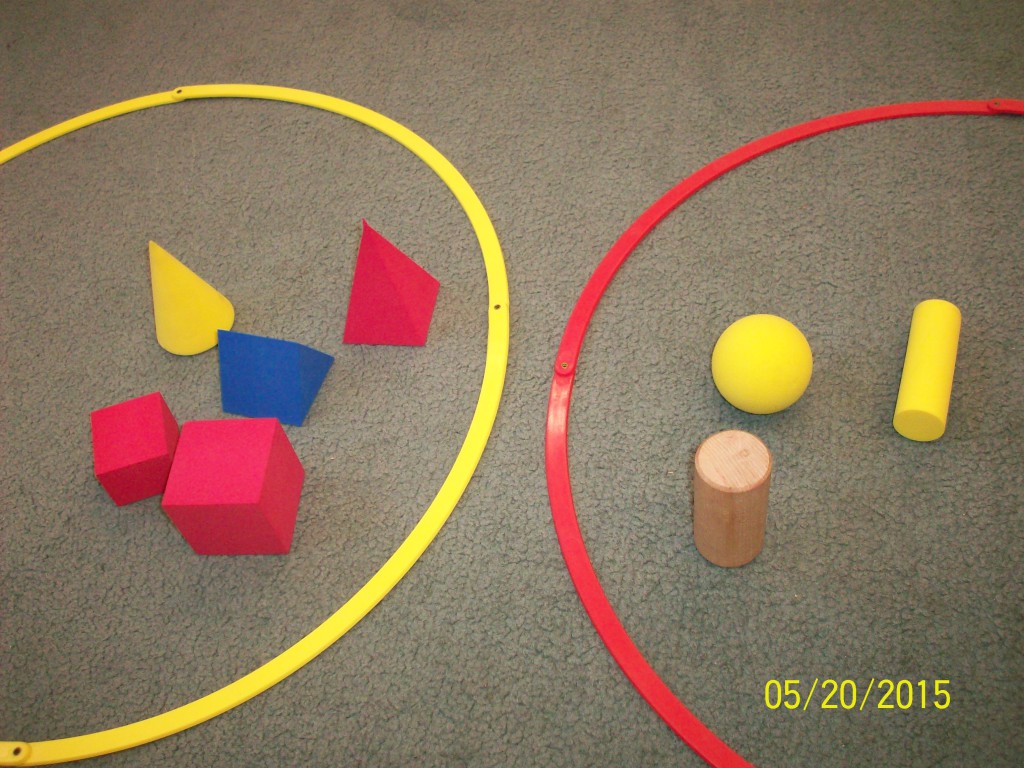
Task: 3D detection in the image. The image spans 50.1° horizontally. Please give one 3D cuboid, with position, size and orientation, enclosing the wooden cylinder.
[{"bbox_3d":[0.106,0.056,0.527,0.035,0.072,0.035,-4,53,6],"label":"wooden cylinder"}]

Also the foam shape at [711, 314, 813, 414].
[{"bbox_3d":[0.134,-0.011,0.586,0.053,0.053,0.053,-12,52,0],"label":"foam shape"}]

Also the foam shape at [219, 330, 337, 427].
[{"bbox_3d":[-0.141,-0.013,0.637,0.051,0.045,0.052,9,55,16],"label":"foam shape"}]

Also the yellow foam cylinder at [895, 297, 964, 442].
[{"bbox_3d":[0.224,-0.008,0.587,0.025,0.025,0.077,11,56,17],"label":"yellow foam cylinder"}]

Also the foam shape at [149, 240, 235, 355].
[{"bbox_3d":[-0.205,-0.061,0.664,0.051,0.075,0.051,-12,52,0],"label":"foam shape"}]

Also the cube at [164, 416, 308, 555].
[{"bbox_3d":[-0.146,0.056,0.582,0.051,0.051,0.051,-2,53,8],"label":"cube"}]

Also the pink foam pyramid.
[{"bbox_3d":[-0.079,-0.068,0.646,0.051,0.080,0.051,2,54,11],"label":"pink foam pyramid"}]

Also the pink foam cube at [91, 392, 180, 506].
[{"bbox_3d":[-0.209,0.037,0.615,0.040,0.036,0.043,-17,52,-4],"label":"pink foam cube"}]

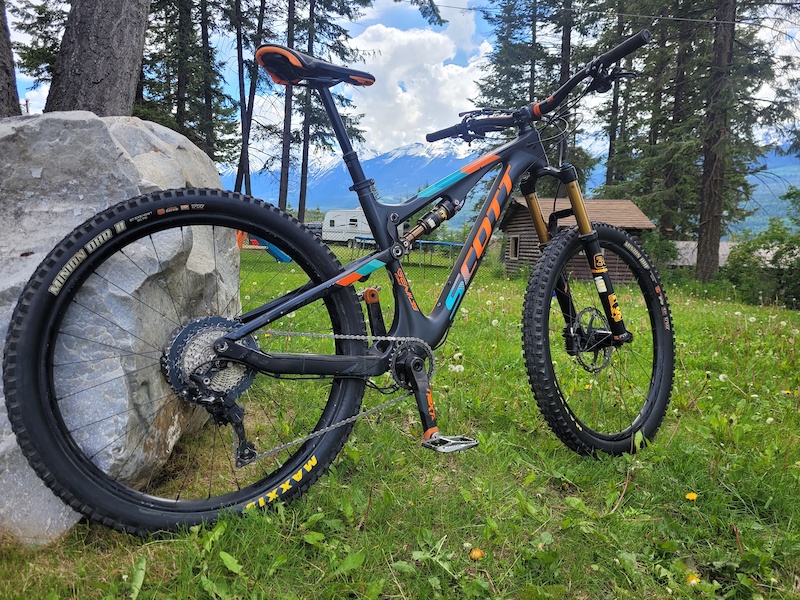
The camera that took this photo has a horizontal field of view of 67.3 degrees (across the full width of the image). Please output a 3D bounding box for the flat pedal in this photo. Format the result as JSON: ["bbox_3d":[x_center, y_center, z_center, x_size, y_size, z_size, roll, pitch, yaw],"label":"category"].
[{"bbox_3d":[0.113,0.320,1.347,0.108,0.025,0.100,-1,-1,-28],"label":"flat pedal"}]

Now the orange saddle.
[{"bbox_3d":[-0.190,-0.528,1.387,0.285,0.068,0.140,-1,-1,-28],"label":"orange saddle"}]

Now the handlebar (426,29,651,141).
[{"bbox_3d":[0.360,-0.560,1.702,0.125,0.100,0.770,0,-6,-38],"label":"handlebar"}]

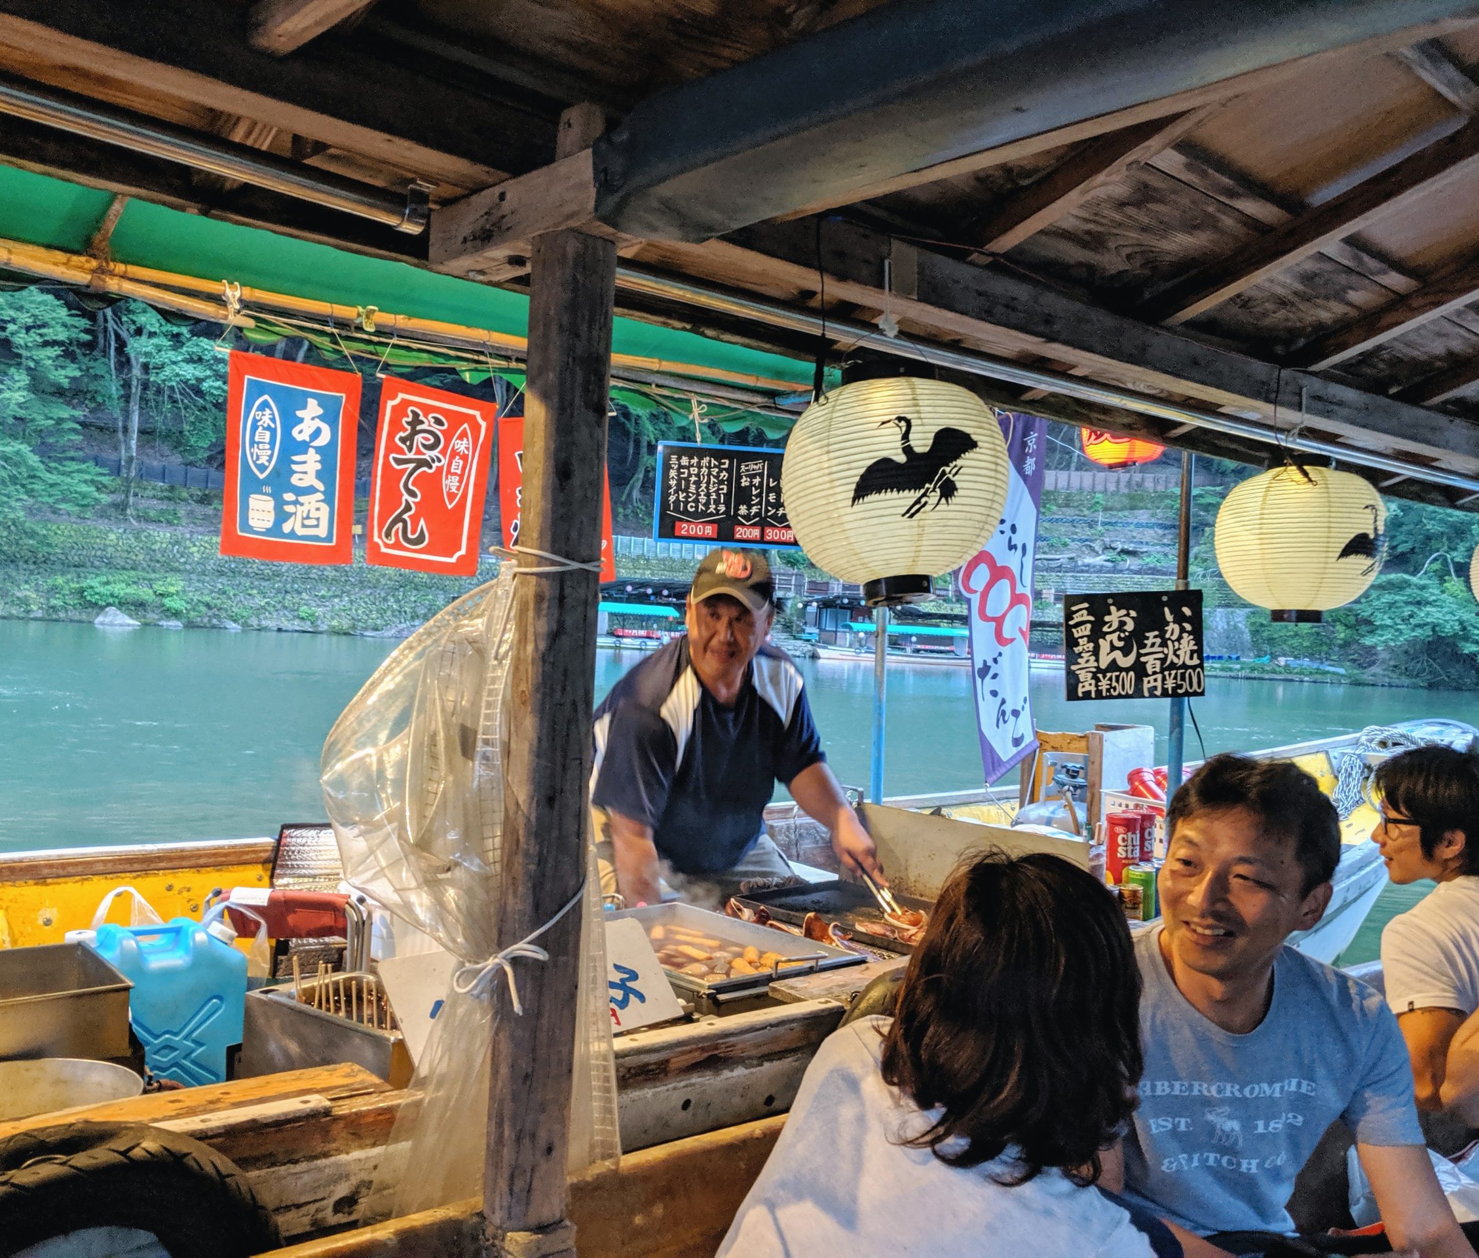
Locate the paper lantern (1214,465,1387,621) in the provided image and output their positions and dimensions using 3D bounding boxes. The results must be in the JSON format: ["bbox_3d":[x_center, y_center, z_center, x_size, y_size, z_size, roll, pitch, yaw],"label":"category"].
[{"bbox_3d":[1.260,-0.202,2.950,0.355,0.370,0.355,3,0,-27],"label":"paper lantern"}]

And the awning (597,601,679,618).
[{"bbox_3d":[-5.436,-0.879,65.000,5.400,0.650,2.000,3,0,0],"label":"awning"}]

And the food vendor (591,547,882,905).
[{"bbox_3d":[-0.030,0.500,2.800,0.620,1.360,0.720,3,0,-16],"label":"food vendor"}]

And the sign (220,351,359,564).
[{"bbox_3d":[-1.230,-0.460,3.600,0.375,0.560,0.030,3,0,-39],"label":"sign"}]

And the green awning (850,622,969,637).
[{"bbox_3d":[9.365,0.102,68.000,7.200,0.620,2.000,3,0,0],"label":"green awning"}]

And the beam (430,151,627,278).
[{"bbox_3d":[-0.289,-0.564,1.797,0.080,0.085,0.450,3,3,-39],"label":"beam"}]

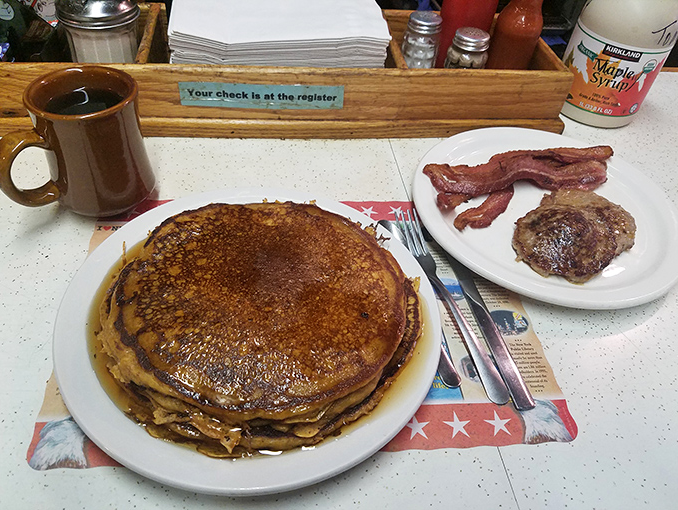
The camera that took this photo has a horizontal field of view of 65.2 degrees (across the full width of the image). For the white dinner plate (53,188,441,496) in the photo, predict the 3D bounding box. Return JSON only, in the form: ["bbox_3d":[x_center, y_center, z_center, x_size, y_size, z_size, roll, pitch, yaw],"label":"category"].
[{"bbox_3d":[-0.061,0.042,0.387,0.264,0.024,0.264,3,46,-3],"label":"white dinner plate"}]

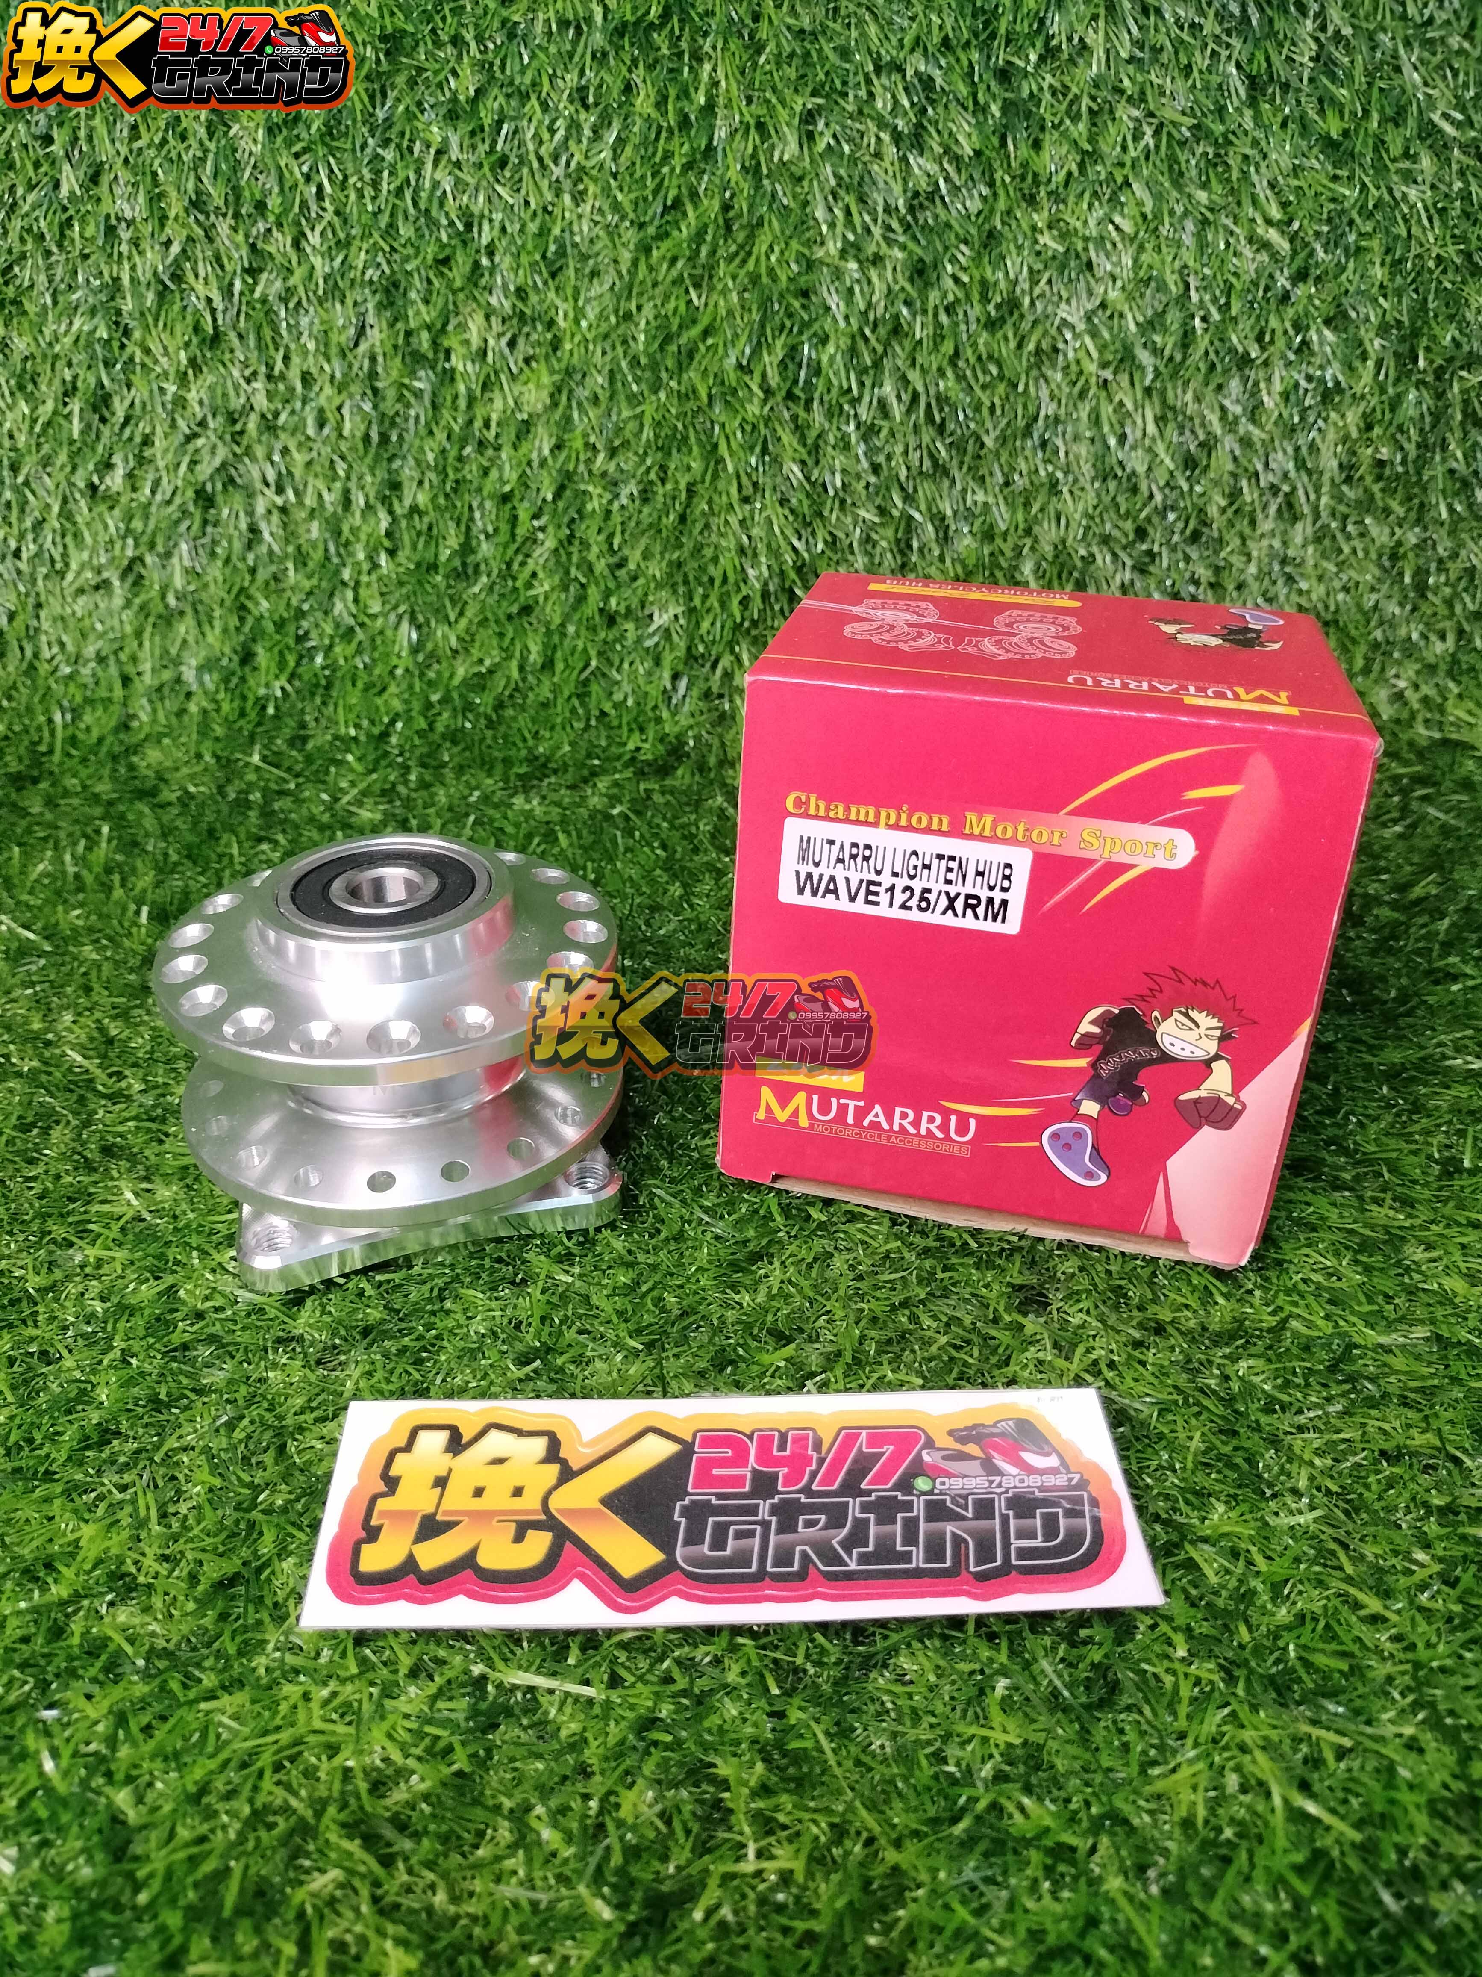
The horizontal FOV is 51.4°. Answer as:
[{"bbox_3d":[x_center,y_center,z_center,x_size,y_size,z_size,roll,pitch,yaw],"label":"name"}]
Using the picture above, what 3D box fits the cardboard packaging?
[{"bbox_3d":[0.055,-0.019,0.301,0.099,0.099,0.080,8,28,9],"label":"cardboard packaging"}]

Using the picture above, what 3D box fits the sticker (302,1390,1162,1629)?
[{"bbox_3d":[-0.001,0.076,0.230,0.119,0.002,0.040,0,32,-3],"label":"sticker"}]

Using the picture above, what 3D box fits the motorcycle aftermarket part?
[{"bbox_3d":[-0.063,0.007,0.290,0.083,0.060,0.083,-9,32,-15],"label":"motorcycle aftermarket part"}]

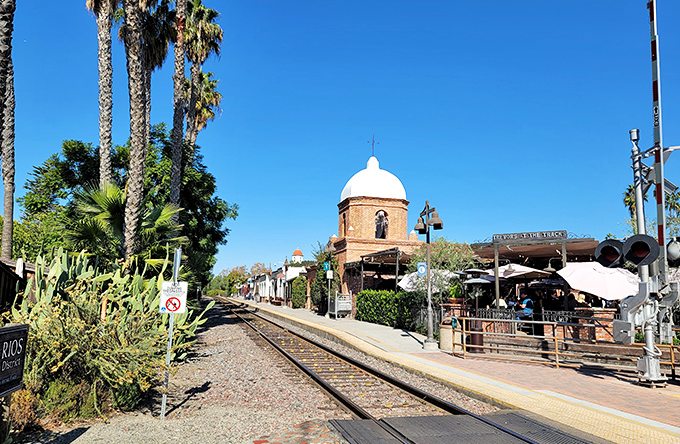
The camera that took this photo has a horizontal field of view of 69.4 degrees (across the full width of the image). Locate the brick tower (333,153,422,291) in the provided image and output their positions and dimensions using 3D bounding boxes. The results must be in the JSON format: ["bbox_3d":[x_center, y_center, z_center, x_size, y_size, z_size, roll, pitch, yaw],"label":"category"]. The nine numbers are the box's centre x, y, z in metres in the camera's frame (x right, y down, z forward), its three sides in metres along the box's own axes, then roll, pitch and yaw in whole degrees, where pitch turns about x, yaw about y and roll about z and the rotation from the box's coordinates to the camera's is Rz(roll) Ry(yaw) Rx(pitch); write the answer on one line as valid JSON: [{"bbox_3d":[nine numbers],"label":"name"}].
[{"bbox_3d":[2.427,1.044,36.184,5.350,11.600,4.900,3,-8,-15],"label":"brick tower"}]

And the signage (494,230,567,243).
[{"bbox_3d":[5.692,0.429,15.011,2.140,0.250,0.080,-5,-10,36],"label":"signage"}]

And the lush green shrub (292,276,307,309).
[{"bbox_3d":[-3.797,6.568,45.974,1.150,3.100,1.200,3,-8,-15],"label":"lush green shrub"}]

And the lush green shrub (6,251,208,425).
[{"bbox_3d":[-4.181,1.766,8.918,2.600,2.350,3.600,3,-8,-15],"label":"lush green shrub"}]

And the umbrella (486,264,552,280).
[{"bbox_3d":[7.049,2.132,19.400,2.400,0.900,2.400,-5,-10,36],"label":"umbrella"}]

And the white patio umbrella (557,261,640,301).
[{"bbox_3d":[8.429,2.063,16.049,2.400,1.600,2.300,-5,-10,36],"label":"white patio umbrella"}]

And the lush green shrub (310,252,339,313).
[{"bbox_3d":[-1.080,4.536,37.089,1.500,4.800,3.200,3,-8,-15],"label":"lush green shrub"}]

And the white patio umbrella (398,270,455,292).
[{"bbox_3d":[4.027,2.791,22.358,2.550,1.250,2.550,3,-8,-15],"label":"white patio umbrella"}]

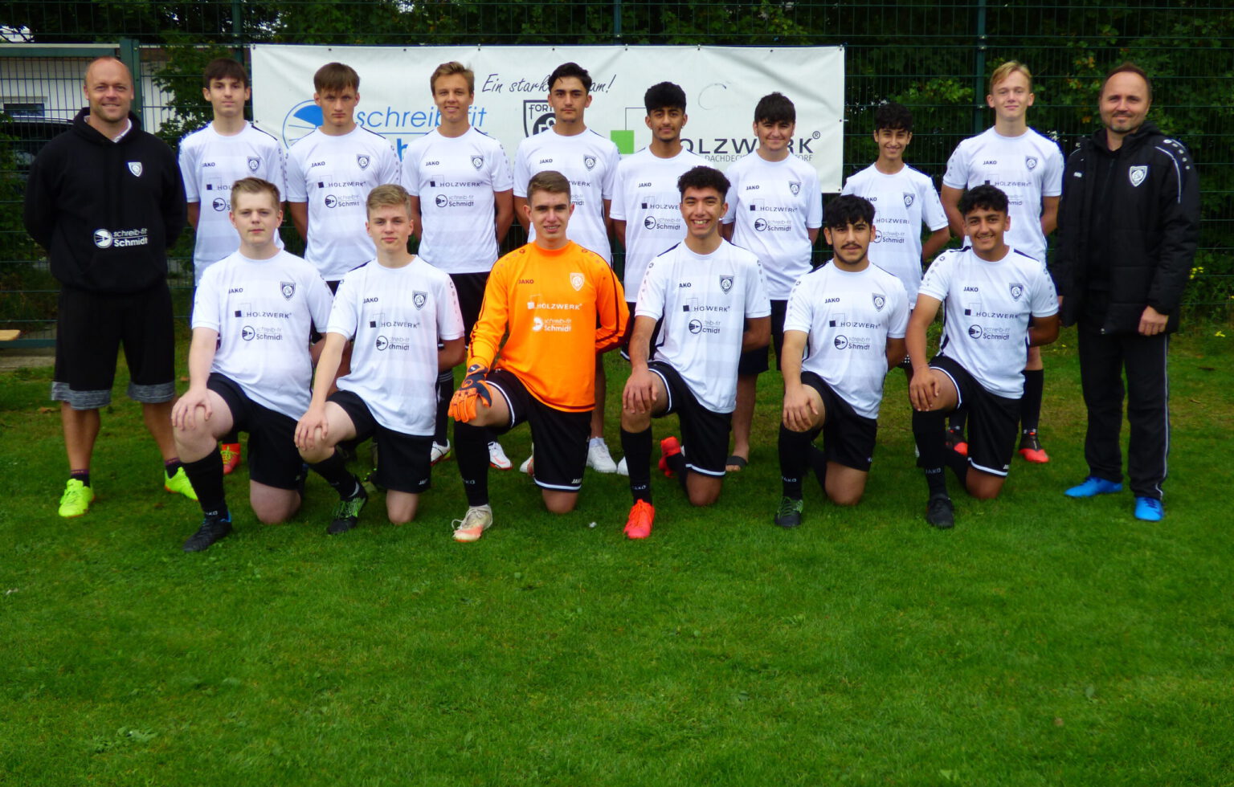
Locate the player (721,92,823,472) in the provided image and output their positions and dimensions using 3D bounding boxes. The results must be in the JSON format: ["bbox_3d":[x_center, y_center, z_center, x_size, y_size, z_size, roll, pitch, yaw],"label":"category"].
[{"bbox_3d":[0.691,-0.493,6.163,0.457,1.647,0.367,1,10,4],"label":"player"}]

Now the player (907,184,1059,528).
[{"bbox_3d":[1.436,-0.197,5.561,0.625,1.266,0.953,1,10,8],"label":"player"}]

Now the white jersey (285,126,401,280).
[{"bbox_3d":[-1.206,-0.843,6.122,0.506,0.667,0.278,-2,10,-8],"label":"white jersey"}]

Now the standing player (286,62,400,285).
[{"bbox_3d":[-1.201,-0.547,6.112,0.497,1.765,0.360,-1,9,-4],"label":"standing player"}]

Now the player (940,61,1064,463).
[{"bbox_3d":[1.719,-0.588,6.270,0.557,1.765,0.360,1,9,6],"label":"player"}]

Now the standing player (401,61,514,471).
[{"bbox_3d":[-0.715,-0.565,6.200,0.496,1.785,0.377,-1,10,-4],"label":"standing player"}]

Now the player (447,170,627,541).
[{"bbox_3d":[-0.287,-0.192,5.389,0.645,1.325,0.953,-1,10,-3],"label":"player"}]

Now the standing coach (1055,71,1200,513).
[{"bbox_3d":[2.005,-0.407,5.443,0.556,1.717,0.437,6,12,32],"label":"standing coach"}]

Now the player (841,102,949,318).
[{"bbox_3d":[1.230,-0.488,6.225,0.479,1.586,0.360,2,10,13],"label":"player"}]

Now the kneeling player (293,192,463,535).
[{"bbox_3d":[-0.861,-0.169,5.374,0.580,1.258,0.740,0,9,0],"label":"kneeling player"}]

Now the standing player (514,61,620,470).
[{"bbox_3d":[-0.223,-0.550,6.133,0.486,1.775,0.367,-1,10,-2],"label":"standing player"}]

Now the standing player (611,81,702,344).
[{"bbox_3d":[0.205,-0.499,6.060,0.471,1.673,0.360,0,9,2],"label":"standing player"}]

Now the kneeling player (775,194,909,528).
[{"bbox_3d":[0.859,-0.170,5.471,0.550,1.209,0.850,0,9,3],"label":"kneeling player"}]

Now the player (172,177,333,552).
[{"bbox_3d":[-1.301,-0.155,5.204,0.520,1.289,0.880,-1,9,-2],"label":"player"}]

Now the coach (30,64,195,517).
[{"bbox_3d":[-2.010,-0.430,5.518,0.625,1.762,0.477,-3,10,-18],"label":"coach"}]

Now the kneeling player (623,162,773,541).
[{"bbox_3d":[0.302,-0.211,5.436,0.586,1.344,0.973,0,10,0],"label":"kneeling player"}]

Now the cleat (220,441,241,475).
[{"bbox_3d":[-1.736,0.281,6.177,0.105,0.115,0.285,0,9,3],"label":"cleat"}]

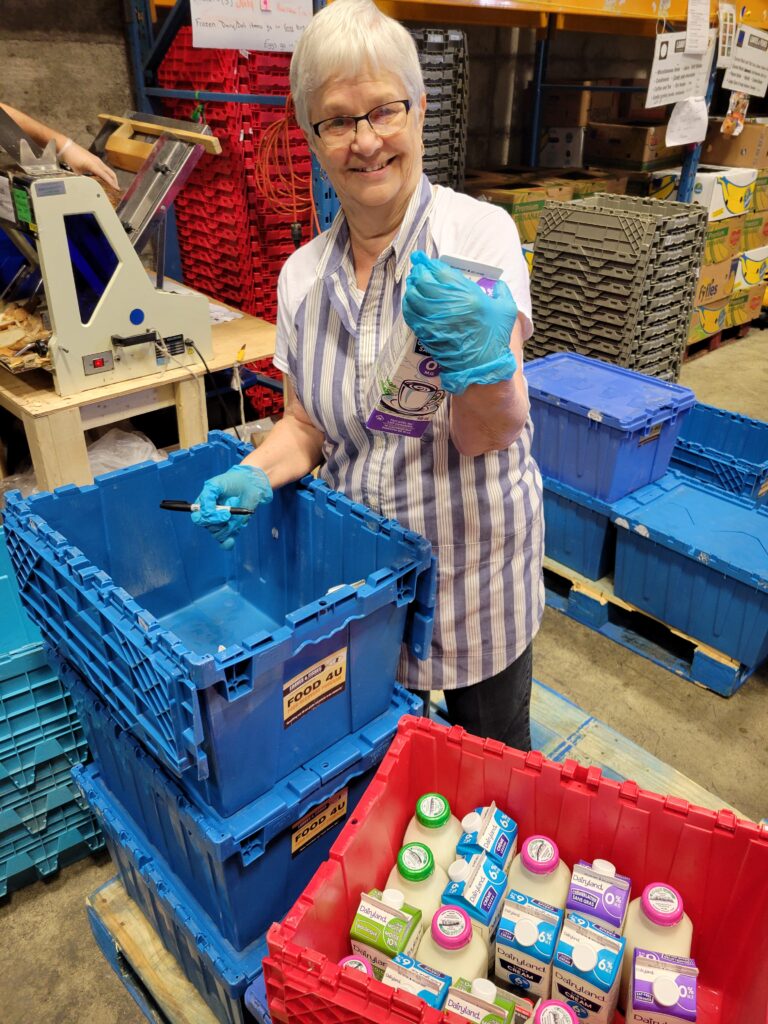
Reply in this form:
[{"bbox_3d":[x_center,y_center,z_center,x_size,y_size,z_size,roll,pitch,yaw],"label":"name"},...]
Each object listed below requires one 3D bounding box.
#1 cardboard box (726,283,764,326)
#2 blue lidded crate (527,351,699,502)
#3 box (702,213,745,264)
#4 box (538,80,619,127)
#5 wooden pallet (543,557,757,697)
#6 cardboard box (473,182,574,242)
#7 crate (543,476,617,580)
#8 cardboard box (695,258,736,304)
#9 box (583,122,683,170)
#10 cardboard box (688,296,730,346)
[{"bbox_3d":[2.344,-1.490,5.405,0.503,0.247,0.405,-24,37,-36],"label":"cardboard box"},{"bbox_3d":[0.687,-0.299,2.606,0.390,0.308,0.540,-23,36,-35],"label":"blue lidded crate"},{"bbox_3d":[1.966,-1.757,4.867,0.503,0.247,0.405,-24,37,-36],"label":"box"},{"bbox_3d":[1.301,-2.685,5.039,0.460,0.250,0.405,-24,37,-36],"label":"box"},{"bbox_3d":[1.137,0.112,2.936,1.219,0.141,1.016,-24,37,-36],"label":"wooden pallet"},{"bbox_3d":[0.698,-1.627,4.149,0.503,0.247,0.405,-24,37,-36],"label":"cardboard box"},{"bbox_3d":[0.680,-0.039,2.750,0.390,0.308,0.540,-24,37,-35],"label":"crate"},{"bbox_3d":[1.968,-1.540,4.988,0.503,0.247,0.405,-24,37,-36],"label":"cardboard box"},{"bbox_3d":[1.629,-2.359,4.951,0.503,0.247,0.405,-25,37,-36],"label":"box"},{"bbox_3d":[1.969,-1.323,5.109,0.503,0.247,0.405,-24,37,-36],"label":"cardboard box"}]

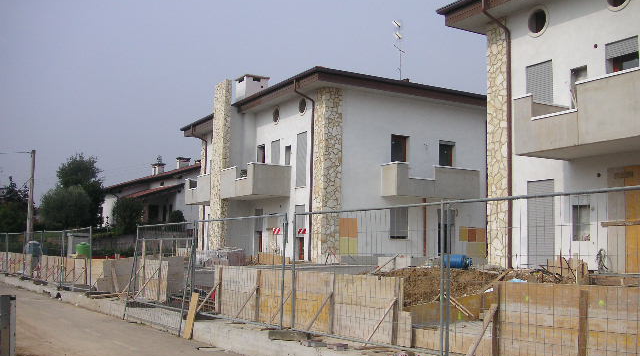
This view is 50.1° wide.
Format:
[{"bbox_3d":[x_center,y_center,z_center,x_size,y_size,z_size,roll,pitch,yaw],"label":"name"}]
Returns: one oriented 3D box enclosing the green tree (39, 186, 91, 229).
[{"bbox_3d":[-16.060,2.646,43.000,3.300,4.200,3.300,5,-7,-29],"label":"green tree"}]

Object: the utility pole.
[{"bbox_3d":[-16.698,1.796,39.500,0.300,6.740,0.300,5,-7,-29],"label":"utility pole"}]

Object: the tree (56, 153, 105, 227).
[{"bbox_3d":[-16.805,1.787,48.000,3.500,7.110,3.500,5,-7,-29],"label":"tree"}]

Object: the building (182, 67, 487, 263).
[{"bbox_3d":[0.696,-0.040,35.810,12.000,8.700,16.300,5,-7,-29],"label":"building"}]

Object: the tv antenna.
[{"bbox_3d":[3.801,-6.150,33.000,0.500,2.900,1.000,-2,-7,28],"label":"tv antenna"}]

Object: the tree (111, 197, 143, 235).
[{"bbox_3d":[-12.446,3.013,44.000,2.100,3.630,2.100,5,-7,-29],"label":"tree"}]

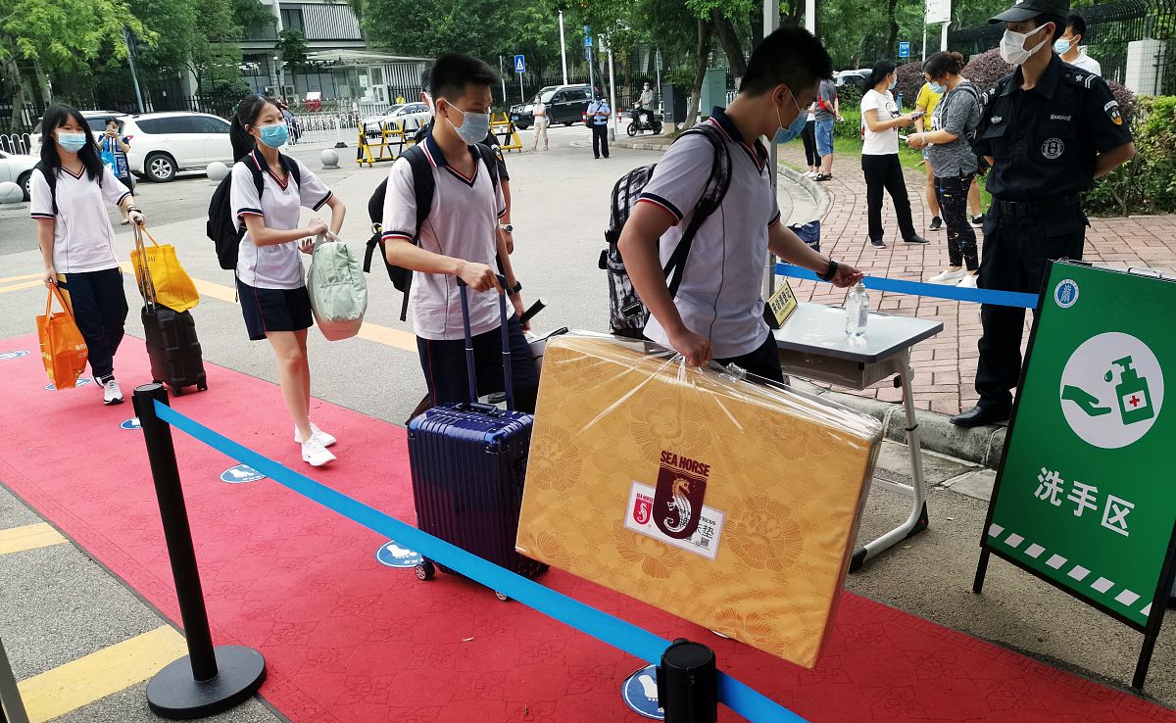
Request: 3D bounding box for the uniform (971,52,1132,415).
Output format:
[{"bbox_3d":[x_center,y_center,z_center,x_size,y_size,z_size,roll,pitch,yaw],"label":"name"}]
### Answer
[{"bbox_3d":[1.784,-0.486,3.672,0.360,1.440,0.580,-9,17,-19],"label":"uniform"}]

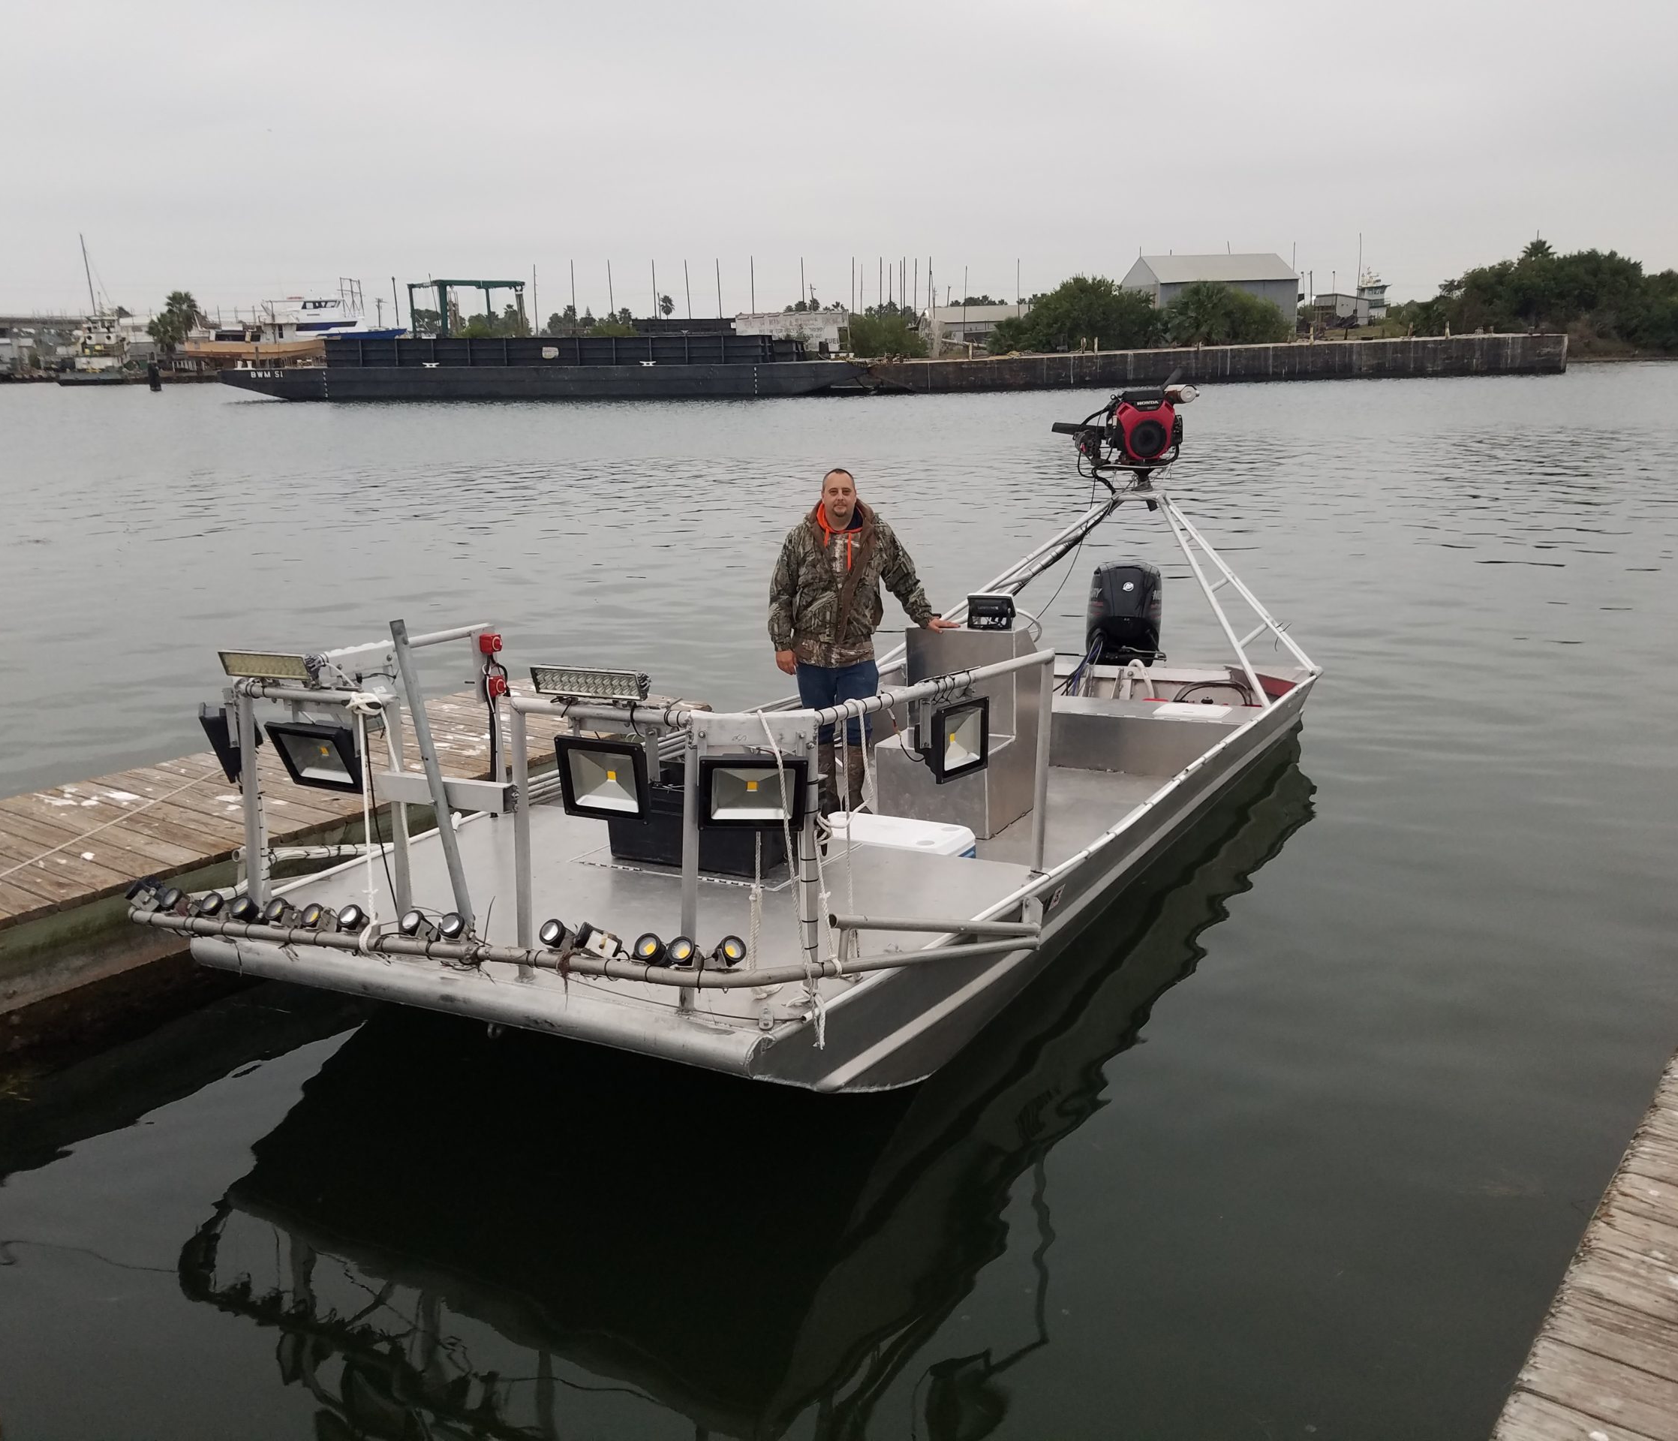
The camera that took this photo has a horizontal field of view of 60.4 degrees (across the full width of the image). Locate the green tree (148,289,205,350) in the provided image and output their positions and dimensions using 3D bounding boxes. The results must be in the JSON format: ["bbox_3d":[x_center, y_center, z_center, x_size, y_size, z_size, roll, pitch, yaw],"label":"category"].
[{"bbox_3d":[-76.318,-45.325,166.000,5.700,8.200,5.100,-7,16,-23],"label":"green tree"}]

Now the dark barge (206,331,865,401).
[{"bbox_3d":[-17.100,-20.600,84.600,36.600,3.800,9.140,1,15,8],"label":"dark barge"}]

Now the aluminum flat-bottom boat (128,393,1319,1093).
[{"bbox_3d":[0.370,-0.320,6.650,2.450,2.150,6.350,7,17,29],"label":"aluminum flat-bottom boat"}]

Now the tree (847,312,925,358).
[{"bbox_3d":[3.353,-27.747,104.000,5.600,3.800,4.900,-1,14,2],"label":"tree"}]

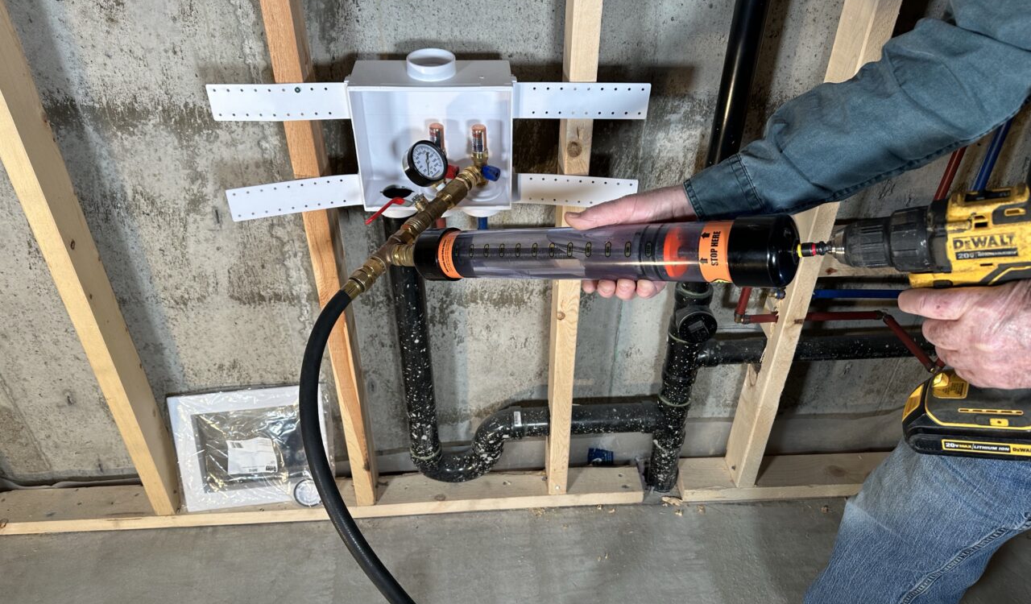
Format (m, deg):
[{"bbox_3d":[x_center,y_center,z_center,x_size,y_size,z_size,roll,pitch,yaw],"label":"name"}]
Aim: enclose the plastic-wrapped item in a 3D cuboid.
[{"bbox_3d":[-0.536,0.303,1.482,0.318,0.262,0.032,-5,14,-2],"label":"plastic-wrapped item"}]

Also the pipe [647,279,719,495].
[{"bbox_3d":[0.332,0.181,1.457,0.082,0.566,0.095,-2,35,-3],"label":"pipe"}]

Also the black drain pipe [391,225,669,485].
[{"bbox_3d":[0.045,0.116,1.407,0.545,0.654,0.073,-2,35,-3],"label":"black drain pipe"}]

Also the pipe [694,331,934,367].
[{"bbox_3d":[0.613,0.098,1.446,0.512,0.053,0.053,-2,35,-3],"label":"pipe"}]

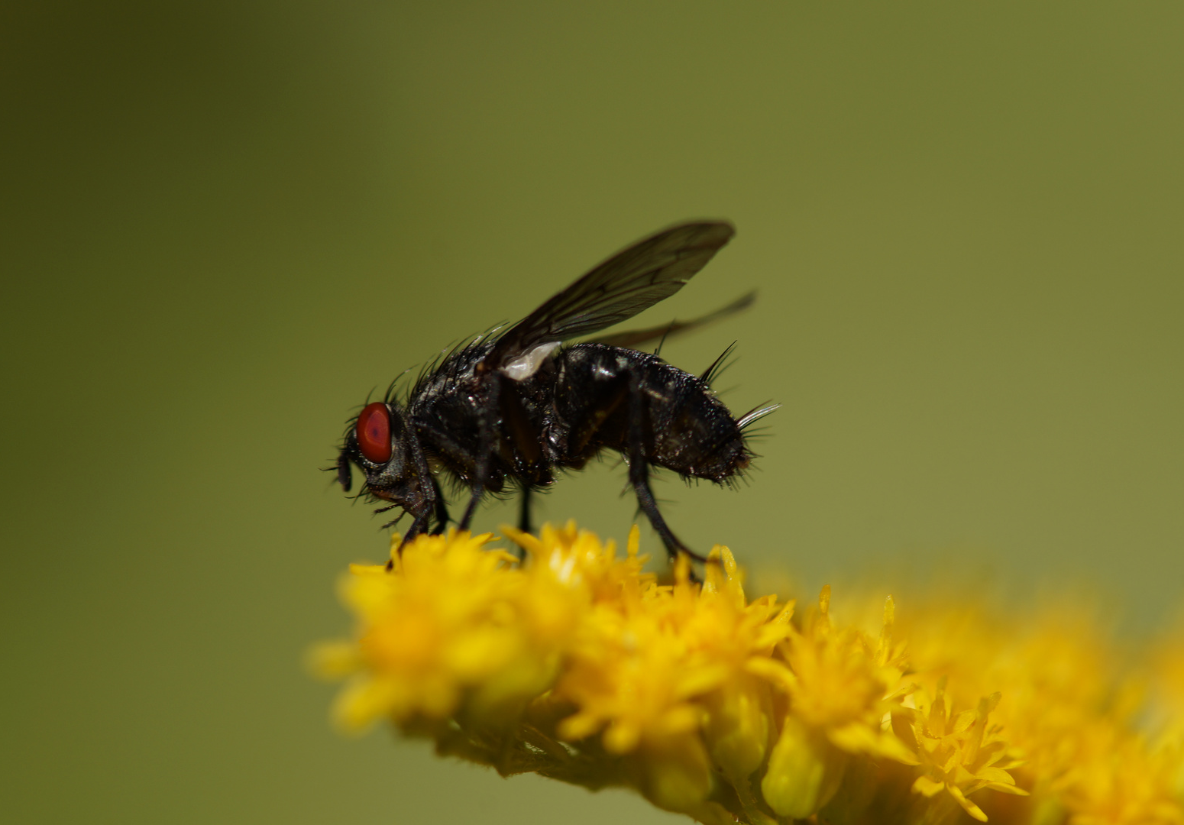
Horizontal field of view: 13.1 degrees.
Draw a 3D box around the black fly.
[{"bbox_3d":[-0.001,0.000,0.130,0.011,0.009,0.007,0,5,0],"label":"black fly"}]

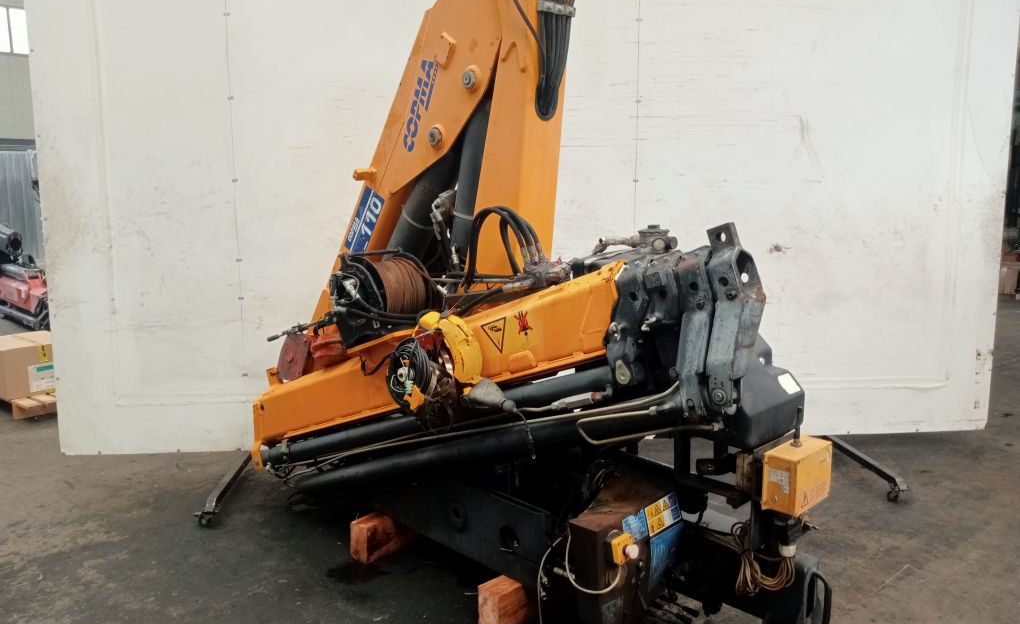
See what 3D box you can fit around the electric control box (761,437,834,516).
[{"bbox_3d":[0.841,0.476,2.410,0.098,0.160,0.249,6,10,41],"label":"electric control box"}]

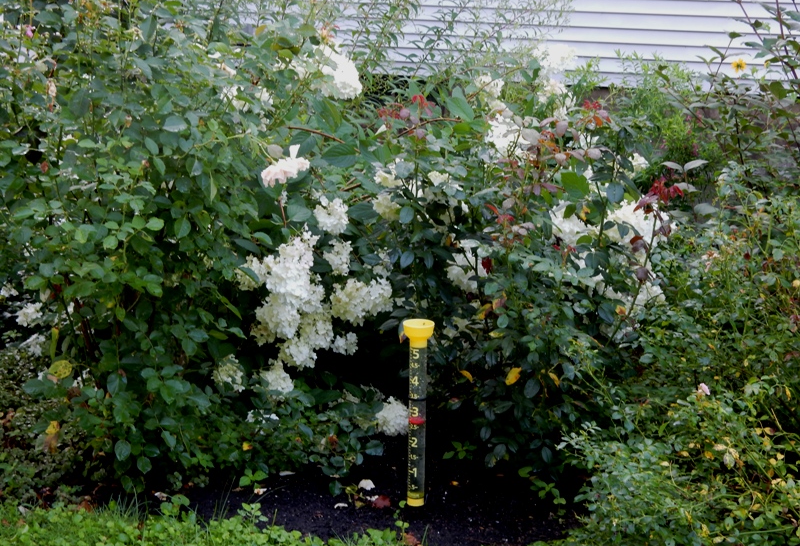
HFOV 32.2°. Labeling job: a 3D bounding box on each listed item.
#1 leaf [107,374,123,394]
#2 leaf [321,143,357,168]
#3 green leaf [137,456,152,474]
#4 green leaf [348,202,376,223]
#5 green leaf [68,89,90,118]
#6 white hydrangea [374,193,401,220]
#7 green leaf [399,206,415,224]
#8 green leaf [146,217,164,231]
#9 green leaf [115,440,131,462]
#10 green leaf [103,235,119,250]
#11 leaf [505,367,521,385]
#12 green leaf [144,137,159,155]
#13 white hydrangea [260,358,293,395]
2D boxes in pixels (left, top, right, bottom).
[{"bbox_3d":[-0.824,0.322,4.000,0.048,0.065,0.018,-2,-14,-12],"label":"leaf"},{"bbox_3d":[-0.174,-0.338,4.000,0.104,0.081,0.025,-5,-30,-6],"label":"leaf"},{"bbox_3d":[-0.746,0.559,4.050,0.044,0.053,0.016,-2,-17,-11],"label":"green leaf"},{"bbox_3d":[-0.117,-0.194,4.450,0.096,0.074,0.035,0,-8,-2],"label":"green leaf"},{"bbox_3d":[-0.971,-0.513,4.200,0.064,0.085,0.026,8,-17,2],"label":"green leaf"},{"bbox_3d":[-0.044,-0.213,4.510,0.092,0.092,0.090,1,12,0],"label":"white hydrangea"},{"bbox_3d":[0.020,-0.177,4.200,0.047,0.054,0.016,1,-8,0],"label":"green leaf"},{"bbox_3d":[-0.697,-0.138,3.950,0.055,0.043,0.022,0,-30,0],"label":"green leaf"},{"bbox_3d":[-0.721,0.461,3.600,0.041,0.012,0.060,2,58,-9],"label":"green leaf"},{"bbox_3d":[-0.813,-0.086,3.900,0.042,0.042,0.022,-2,-9,-12],"label":"green leaf"},{"bbox_3d":[0.307,0.281,3.750,0.030,0.059,0.012,39,-16,18],"label":"leaf"},{"bbox_3d":[-0.666,-0.339,3.720,0.029,0.058,0.012,-34,-11,-19],"label":"green leaf"},{"bbox_3d":[-0.379,0.325,4.310,0.105,0.110,0.100,0,13,-6],"label":"white hydrangea"}]

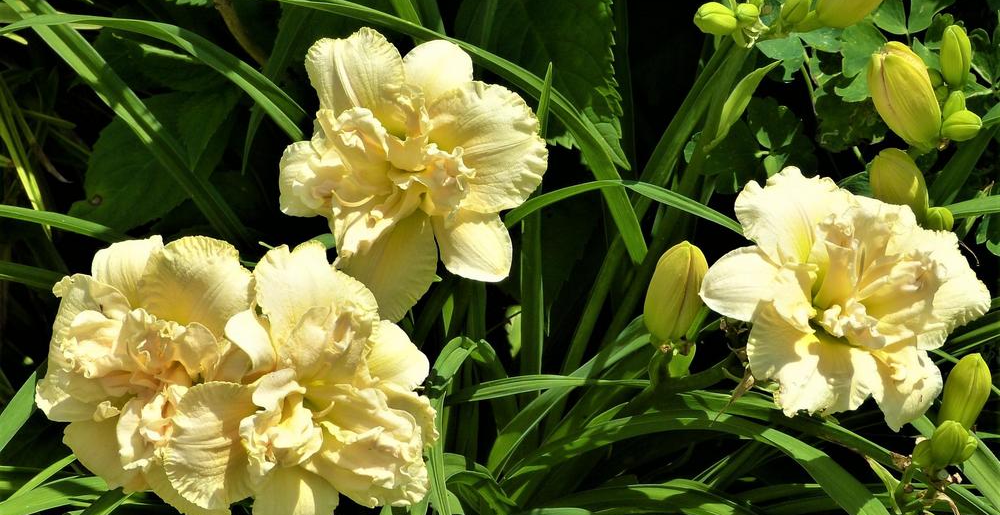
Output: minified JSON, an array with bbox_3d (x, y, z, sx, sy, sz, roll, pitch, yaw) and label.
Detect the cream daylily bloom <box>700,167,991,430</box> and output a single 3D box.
[{"bbox_3d":[0.165,0.019,1.640,0.134,0.080,0.125,-10,73,-16],"label":"cream daylily bloom"}]

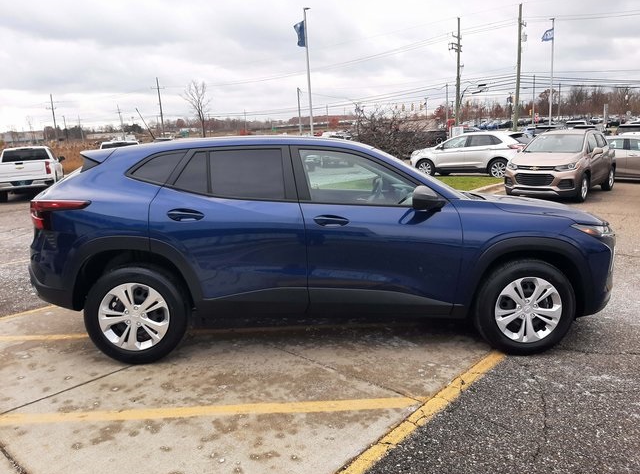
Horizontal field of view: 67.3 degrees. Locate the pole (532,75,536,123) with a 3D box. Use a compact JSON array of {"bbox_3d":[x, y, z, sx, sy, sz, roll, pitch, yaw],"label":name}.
[{"bbox_3d":[42.909,-27.229,96.405,0.300,9.500,0.300,2,12,23],"label":"pole"}]

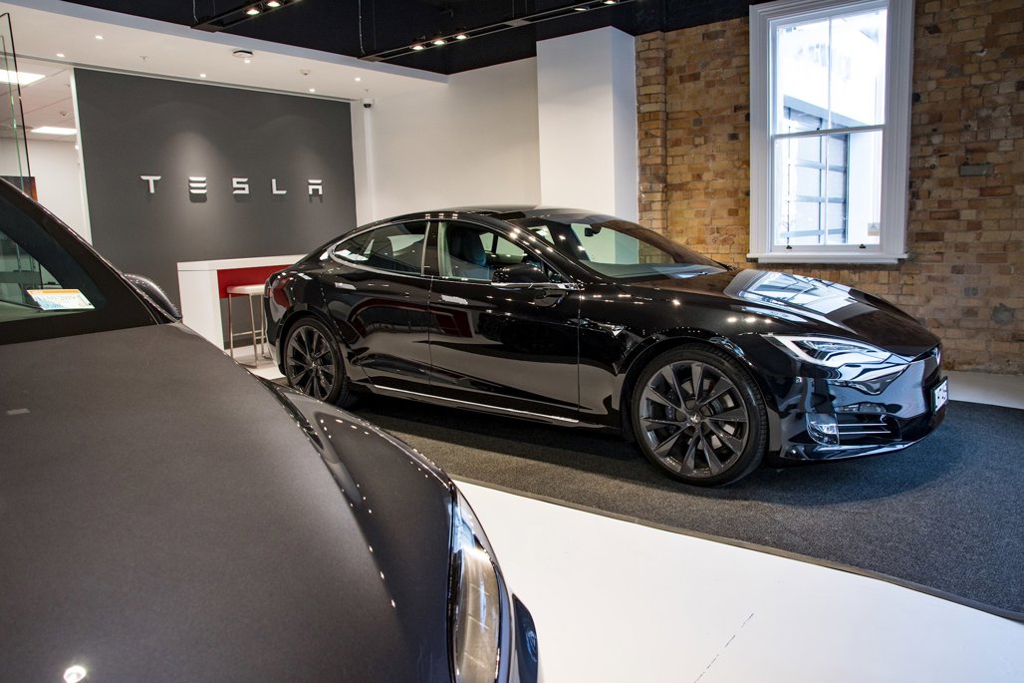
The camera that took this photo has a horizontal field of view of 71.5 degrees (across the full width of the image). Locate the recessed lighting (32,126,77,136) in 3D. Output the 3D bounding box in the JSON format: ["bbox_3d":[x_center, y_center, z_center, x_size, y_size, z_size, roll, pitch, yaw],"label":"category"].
[{"bbox_3d":[-6.766,-3.143,10.572,0.600,0.050,0.600,5,11,37],"label":"recessed lighting"}]

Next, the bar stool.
[{"bbox_3d":[-2.614,-0.168,7.386,0.460,0.770,0.420,5,11,37],"label":"bar stool"}]

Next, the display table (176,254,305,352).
[{"bbox_3d":[-2.561,-0.432,8.116,0.622,1.064,2.200,5,11,37],"label":"display table"}]

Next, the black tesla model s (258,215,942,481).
[{"bbox_3d":[0.217,-0.232,4.991,4.980,1.430,2.070,5,11,38],"label":"black tesla model s"}]

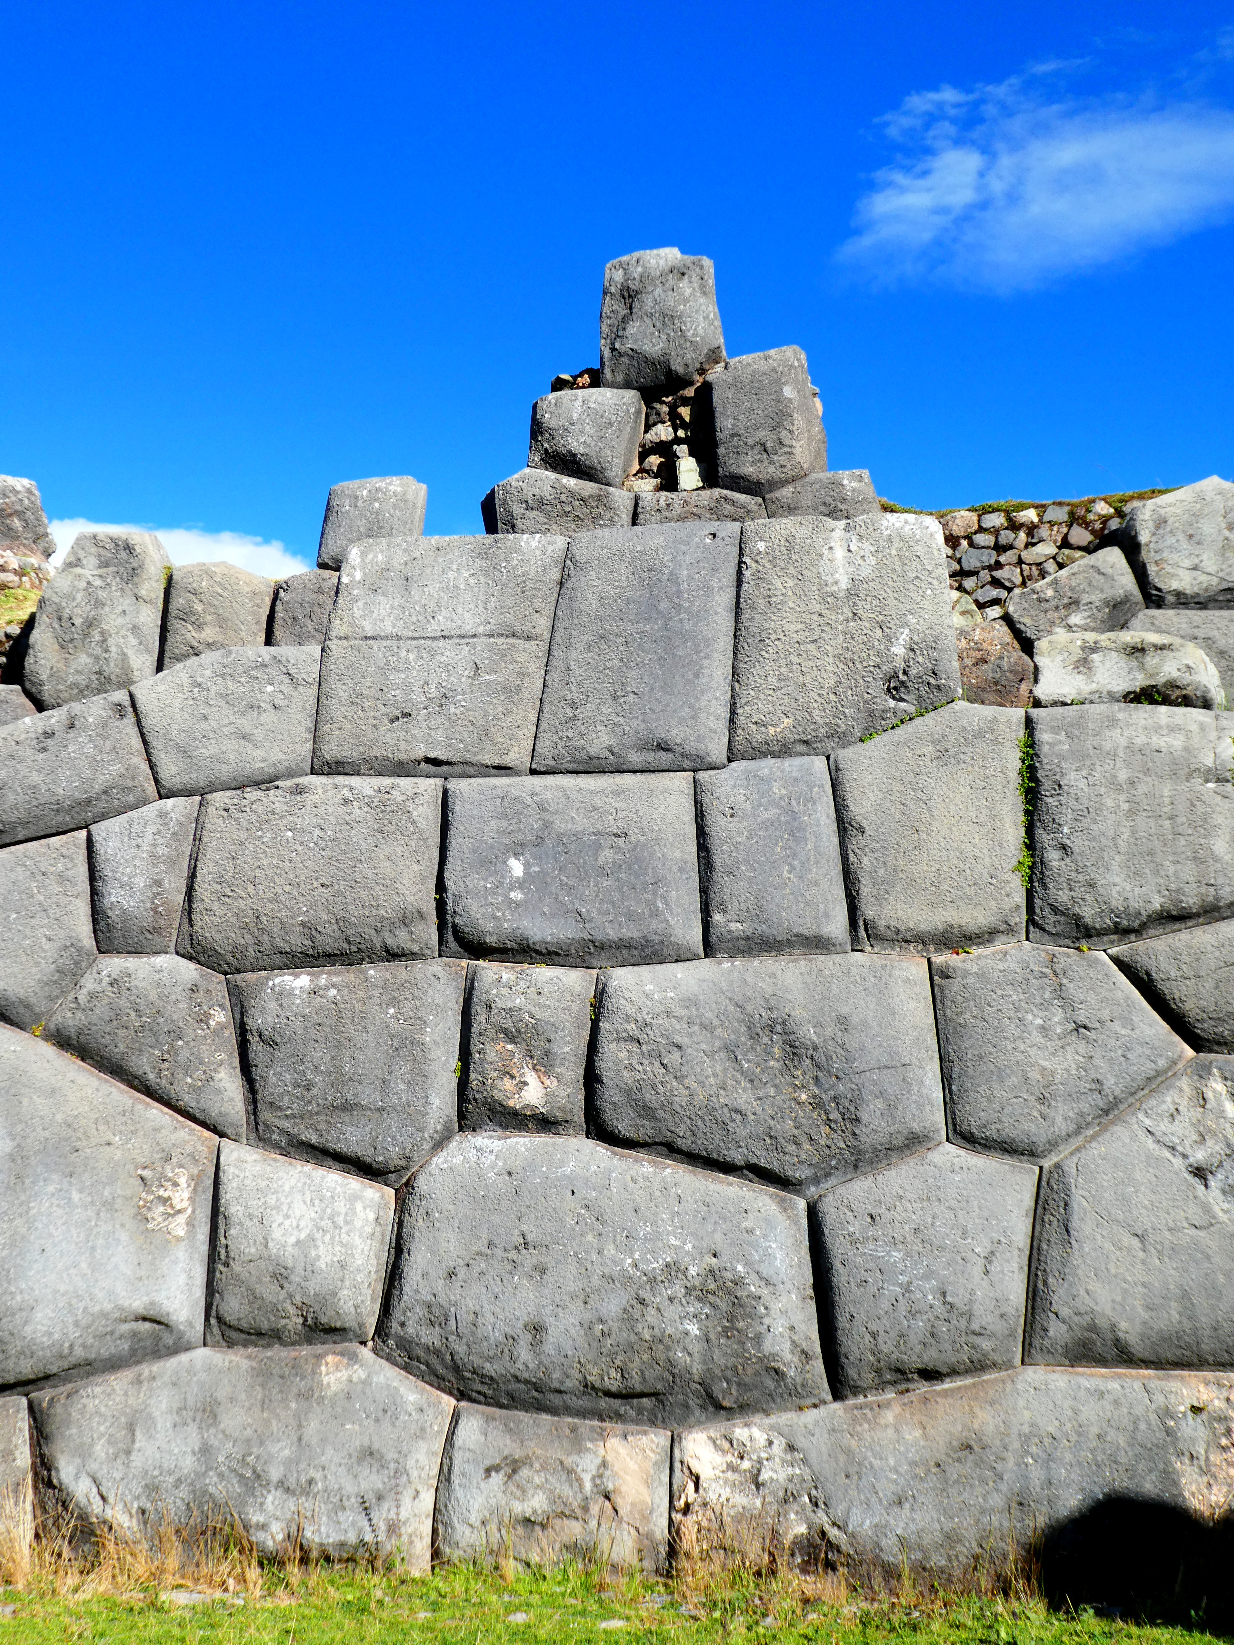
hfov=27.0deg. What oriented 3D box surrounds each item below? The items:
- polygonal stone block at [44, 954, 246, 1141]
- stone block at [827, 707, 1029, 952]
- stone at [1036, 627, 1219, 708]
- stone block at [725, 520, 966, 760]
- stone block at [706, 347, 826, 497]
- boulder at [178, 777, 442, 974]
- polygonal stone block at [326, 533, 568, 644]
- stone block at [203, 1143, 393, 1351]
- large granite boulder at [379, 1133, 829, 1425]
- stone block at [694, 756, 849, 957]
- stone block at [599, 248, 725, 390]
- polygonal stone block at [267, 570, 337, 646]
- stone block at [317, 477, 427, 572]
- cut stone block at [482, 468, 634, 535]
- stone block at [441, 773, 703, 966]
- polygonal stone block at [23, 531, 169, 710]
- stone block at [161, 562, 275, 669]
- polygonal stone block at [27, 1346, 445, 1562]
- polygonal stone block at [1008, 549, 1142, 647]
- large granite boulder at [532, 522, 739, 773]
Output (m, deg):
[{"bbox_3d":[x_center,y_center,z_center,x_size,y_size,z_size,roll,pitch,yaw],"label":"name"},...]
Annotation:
[{"bbox_3d":[-2.342,1.226,13.316,1.045,0.949,0.750,-1,-14,6],"label":"polygonal stone block"},{"bbox_3d":[1.593,0.125,13.219,0.968,1.282,0.850,-1,-14,6],"label":"stone block"},{"bbox_3d":[2.522,-0.716,12.881,0.916,0.404,0.550,0,-9,3],"label":"stone"},{"bbox_3d":[1.210,-0.833,13.552,1.169,1.308,0.950,-1,-14,6],"label":"stone block"},{"bbox_3d":[0.777,-2.008,13.409,0.611,0.820,0.620,0,-9,3],"label":"stone block"},{"bbox_3d":[-1.519,0.381,13.517,1.368,1.035,0.900,-1,-14,6],"label":"boulder"},{"bbox_3d":[-0.867,-1.181,13.867,1.280,0.577,0.700,-1,-9,5],"label":"polygonal stone block"},{"bbox_3d":[-1.529,2.136,13.036,0.910,0.988,0.700,-1,-9,5],"label":"stone block"},{"bbox_3d":[-0.025,2.290,13.015,2.178,1.386,1.100,-1,-9,5],"label":"large granite boulder"},{"bbox_3d":[0.767,0.213,12.752,0.746,0.990,0.700,0,-9,3],"label":"stone block"},{"bbox_3d":[0.265,-2.781,14.501,0.684,0.720,0.620,-1,-9,5],"label":"stone block"},{"bbox_3d":[-1.579,-1.059,13.246,0.376,0.413,0.450,0,-9,3],"label":"polygonal stone block"},{"bbox_3d":[-1.335,-1.626,14.491,0.618,0.521,0.500,-1,-9,5],"label":"stone block"},{"bbox_3d":[-0.290,-1.579,13.290,0.772,0.375,0.600,0,-9,3],"label":"cut stone block"},{"bbox_3d":[-0.180,0.349,13.380,1.326,1.005,0.900,-1,-14,6],"label":"stone block"},{"bbox_3d":[-2.793,-1.052,14.136,0.743,0.944,0.650,-1,-9,5],"label":"polygonal stone block"},{"bbox_3d":[-2.131,-1.083,14.137,0.611,0.566,0.550,-1,-9,5],"label":"stone block"},{"bbox_3d":[-1.712,2.990,12.245,1.966,1.007,0.900,0,-9,3],"label":"polygonal stone block"},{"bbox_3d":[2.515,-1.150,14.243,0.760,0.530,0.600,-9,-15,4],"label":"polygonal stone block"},{"bbox_3d":[0.145,-0.784,13.655,1.076,1.352,0.950,-1,-14,6],"label":"large granite boulder"}]

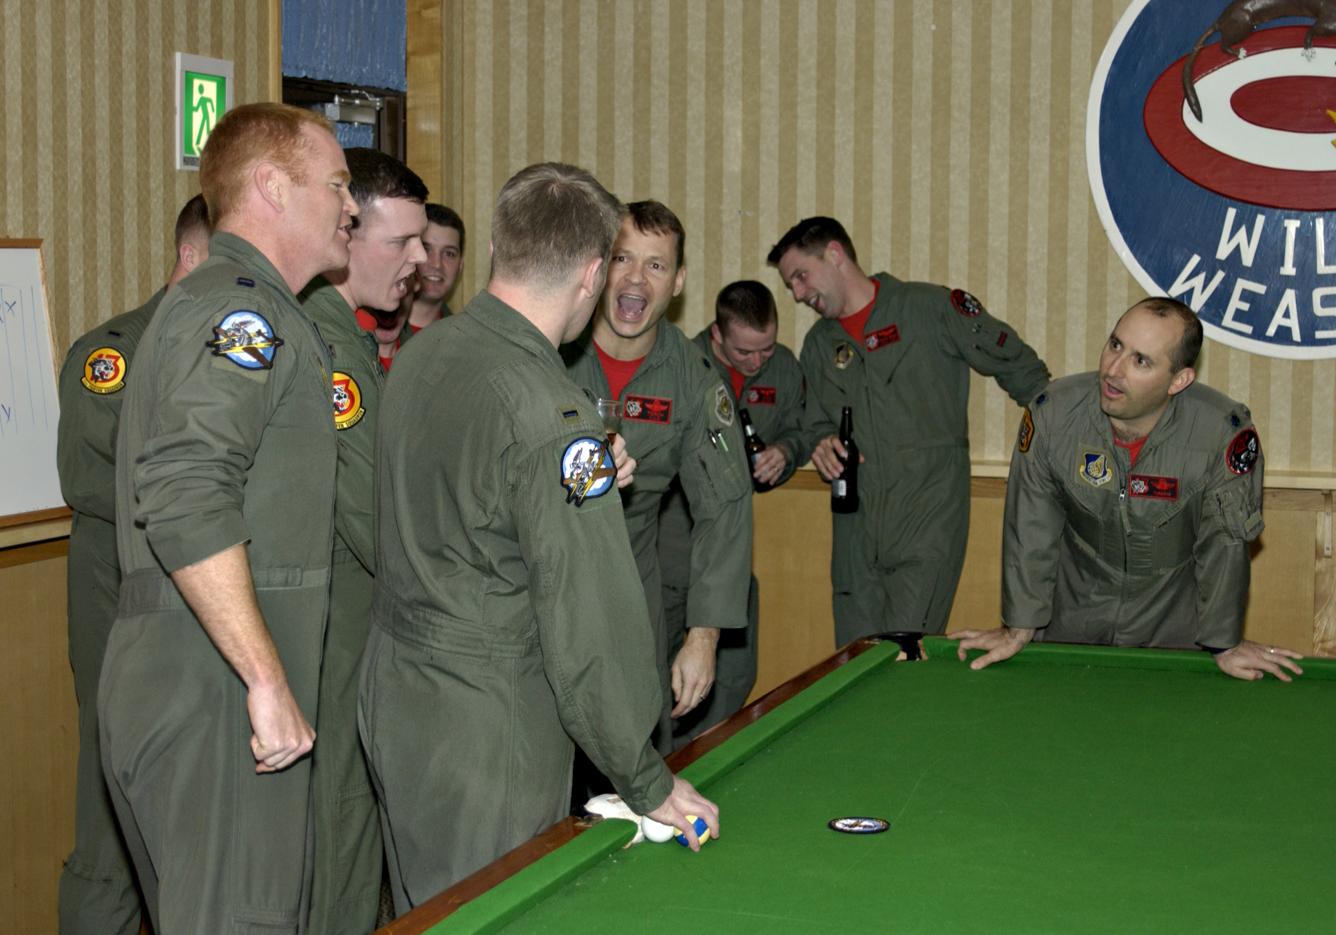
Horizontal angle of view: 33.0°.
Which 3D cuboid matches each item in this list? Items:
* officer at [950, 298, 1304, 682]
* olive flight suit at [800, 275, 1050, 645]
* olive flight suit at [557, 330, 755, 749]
[{"bbox_3d":[0.982,0.438,4.859,0.740,1.600,0.660,2,4,18],"label":"officer"},{"bbox_3d":[0.668,0.288,5.881,0.620,1.580,0.440,2,4,25],"label":"olive flight suit"},{"bbox_3d":[-0.063,0.452,4.399,0.520,1.480,0.350,2,4,21],"label":"olive flight suit"}]

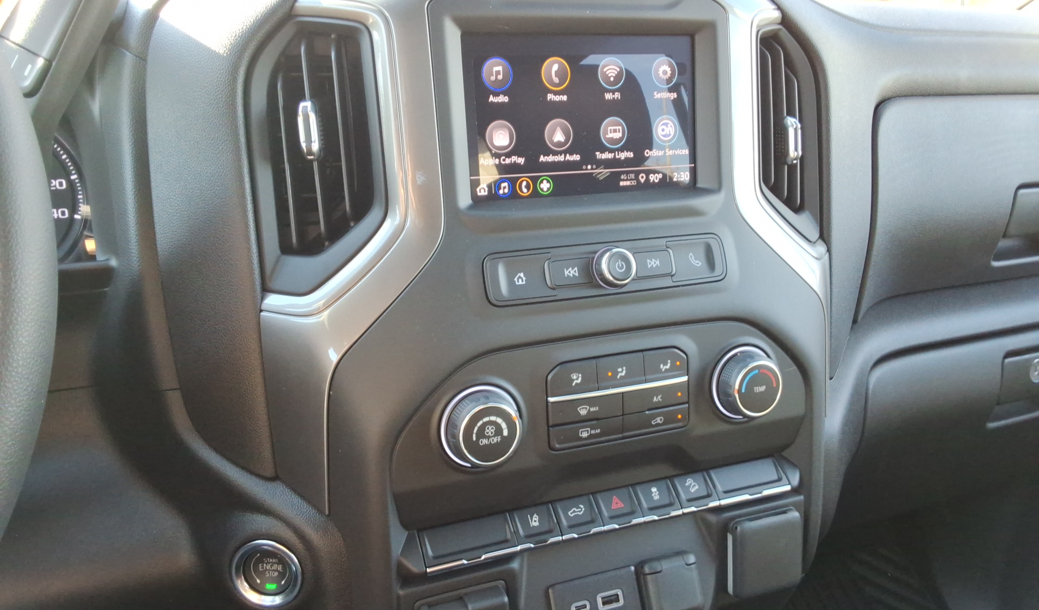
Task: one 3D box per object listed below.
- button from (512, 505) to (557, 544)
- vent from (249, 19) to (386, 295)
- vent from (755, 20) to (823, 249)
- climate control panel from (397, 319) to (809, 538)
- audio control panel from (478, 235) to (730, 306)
[{"bbox_3d":[0.009,0.131,0.504,0.026,0.018,0.009,-7,-25,-22],"label":"button"},{"bbox_3d":[-0.112,-0.082,0.467,0.068,0.146,0.032,-3,8,-8],"label":"vent"},{"bbox_3d":[0.180,-0.116,0.584,0.068,0.146,0.032,-11,11,-35],"label":"vent"},{"bbox_3d":[0.061,0.066,0.507,0.280,0.104,0.028,-7,14,-22],"label":"climate control panel"},{"bbox_3d":[0.056,-0.023,0.492,0.159,0.030,0.018,-7,-9,-22],"label":"audio control panel"}]

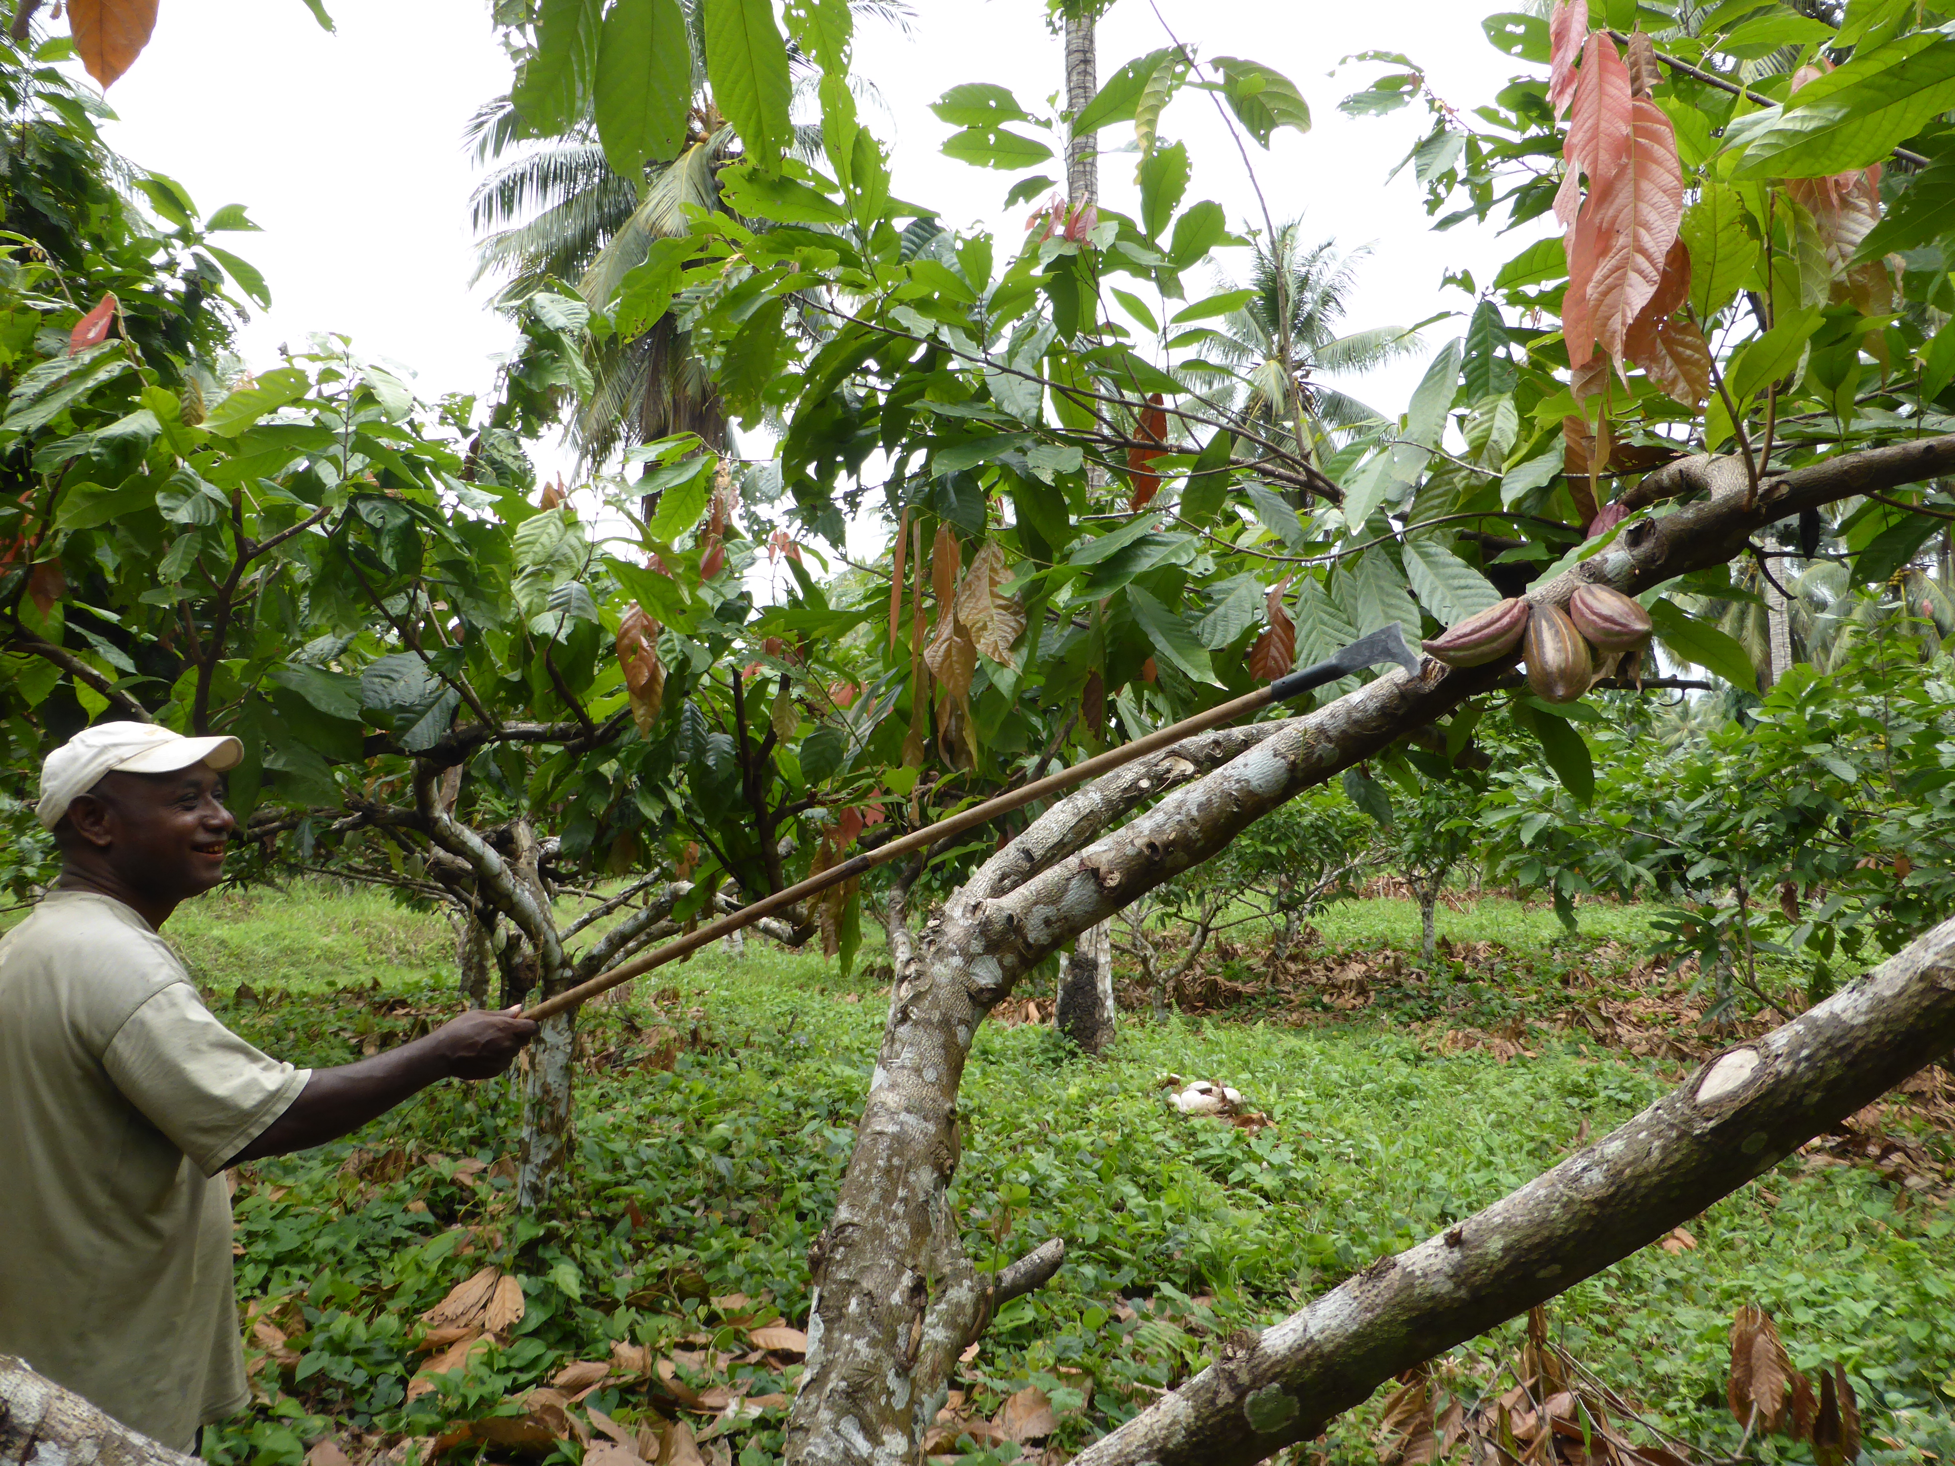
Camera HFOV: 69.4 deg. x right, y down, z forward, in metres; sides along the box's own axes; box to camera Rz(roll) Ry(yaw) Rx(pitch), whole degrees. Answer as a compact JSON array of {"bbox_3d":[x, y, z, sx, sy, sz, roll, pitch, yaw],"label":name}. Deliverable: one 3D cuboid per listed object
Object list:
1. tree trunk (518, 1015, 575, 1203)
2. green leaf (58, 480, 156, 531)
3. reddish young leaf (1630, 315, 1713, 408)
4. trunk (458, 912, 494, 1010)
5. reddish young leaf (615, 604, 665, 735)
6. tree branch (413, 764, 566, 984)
[{"bbox_3d":[-1.436,1.253,4.700,0.165,0.680,0.165,5,0,0],"label":"tree trunk"},{"bbox_3d":[-2.098,-0.546,3.400,0.260,0.130,0.120,0,-1,-17],"label":"green leaf"},{"bbox_3d":[0.871,-0.473,1.780,0.115,0.130,0.060,0,-1,17],"label":"reddish young leaf"},{"bbox_3d":[-2.772,1.270,7.800,0.170,0.570,0.170,0,-1,0],"label":"trunk"},{"bbox_3d":[-0.885,-0.170,3.700,0.125,0.340,0.070,0,-1,0],"label":"reddish young leaf"},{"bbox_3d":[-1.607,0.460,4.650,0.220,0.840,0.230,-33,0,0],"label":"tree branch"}]

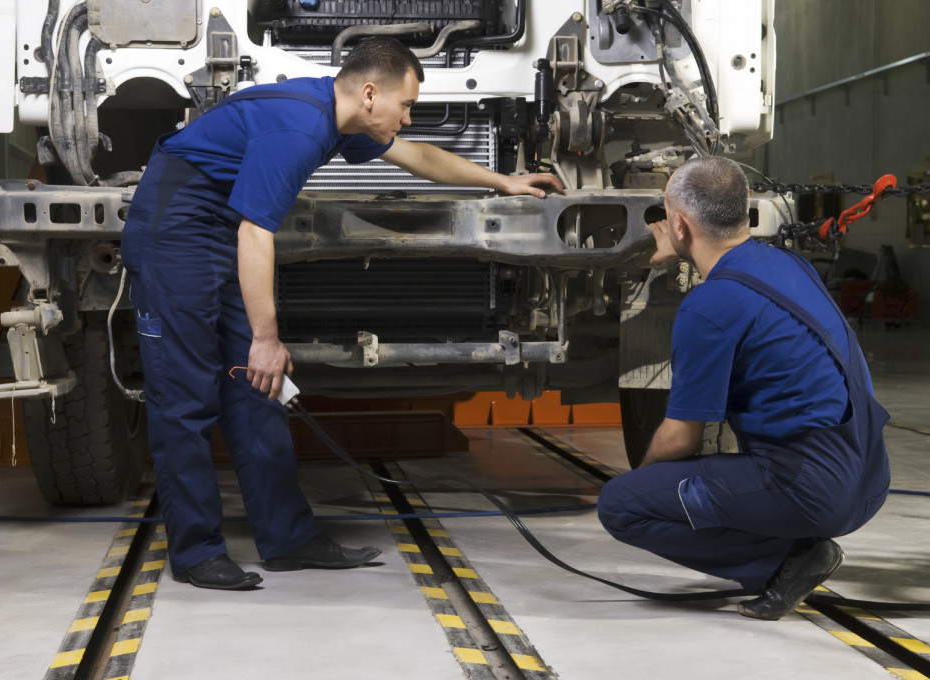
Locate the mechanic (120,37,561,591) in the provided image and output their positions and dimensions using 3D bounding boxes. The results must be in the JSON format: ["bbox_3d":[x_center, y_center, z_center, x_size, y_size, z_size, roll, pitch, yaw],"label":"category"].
[{"bbox_3d":[-0.300,-0.096,4.500,1.120,1.390,0.720,0,2,-6],"label":"mechanic"}]

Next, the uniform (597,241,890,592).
[{"bbox_3d":[0.695,0.179,4.060,0.720,0.820,0.530,2,3,31],"label":"uniform"}]

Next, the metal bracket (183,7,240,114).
[{"bbox_3d":[-0.744,-0.820,5.000,0.165,0.310,0.120,0,2,-7],"label":"metal bracket"}]

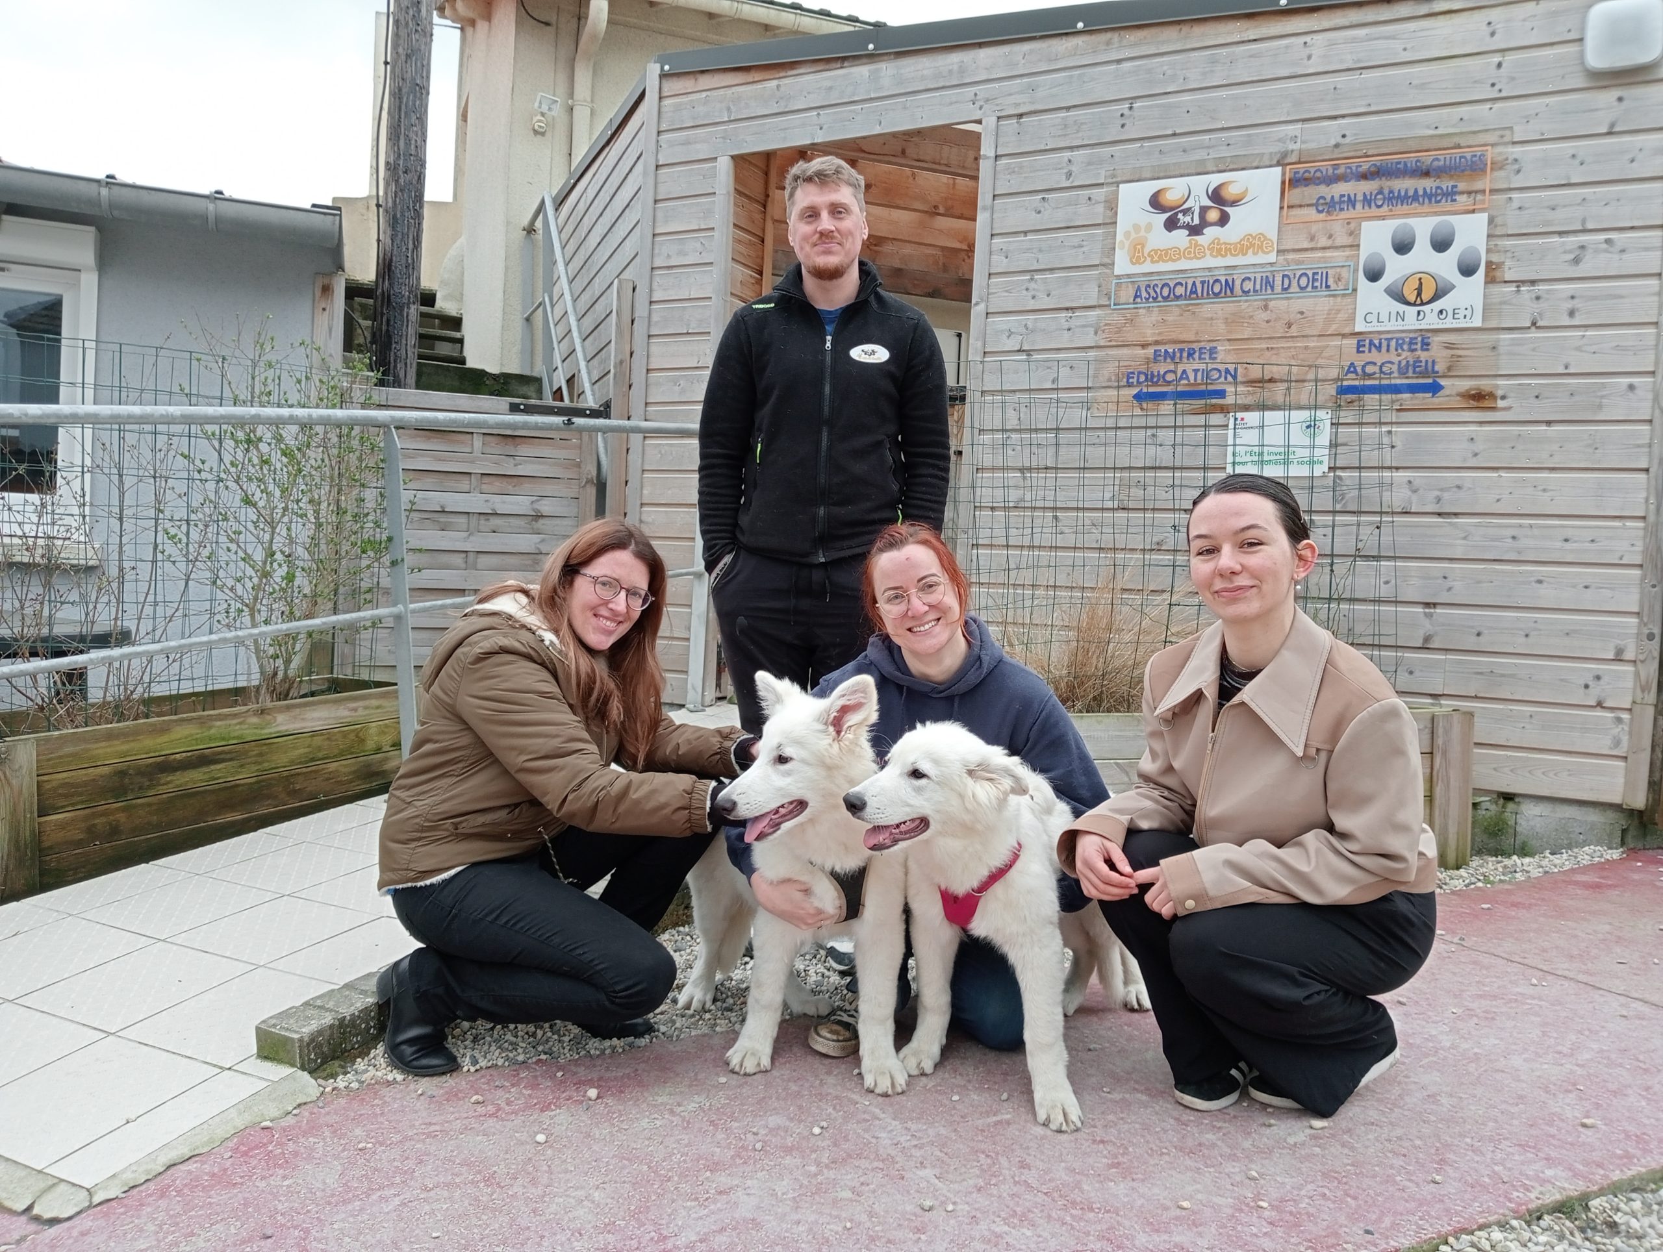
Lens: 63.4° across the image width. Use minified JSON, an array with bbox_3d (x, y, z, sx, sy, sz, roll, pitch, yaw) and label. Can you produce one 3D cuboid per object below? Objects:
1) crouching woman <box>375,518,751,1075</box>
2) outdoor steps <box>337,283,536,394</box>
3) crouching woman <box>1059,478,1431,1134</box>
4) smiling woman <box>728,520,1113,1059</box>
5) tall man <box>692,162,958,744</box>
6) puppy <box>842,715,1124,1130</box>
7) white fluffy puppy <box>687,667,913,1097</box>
[{"bbox_3d":[-0.450,0.285,2.290,0.670,0.935,0.490,4,2,18],"label":"crouching woman"},{"bbox_3d":[-2.450,-1.803,8.400,1.100,0.930,1.200,2,2,-19],"label":"outdoor steps"},{"bbox_3d":[0.670,0.264,2.130,0.490,0.985,0.640,5,2,43],"label":"crouching woman"},{"bbox_3d":[0.155,0.280,2.450,0.620,0.920,0.660,3,2,3],"label":"smiling woman"},{"bbox_3d":[-0.030,-0.156,3.000,0.560,1.780,0.340,3,2,-1],"label":"tall man"},{"bbox_3d":[0.300,0.446,2.250,0.360,0.595,0.760,4,2,27],"label":"puppy"},{"bbox_3d":[-0.060,0.410,2.410,0.380,0.670,0.660,3,2,-6],"label":"white fluffy puppy"}]

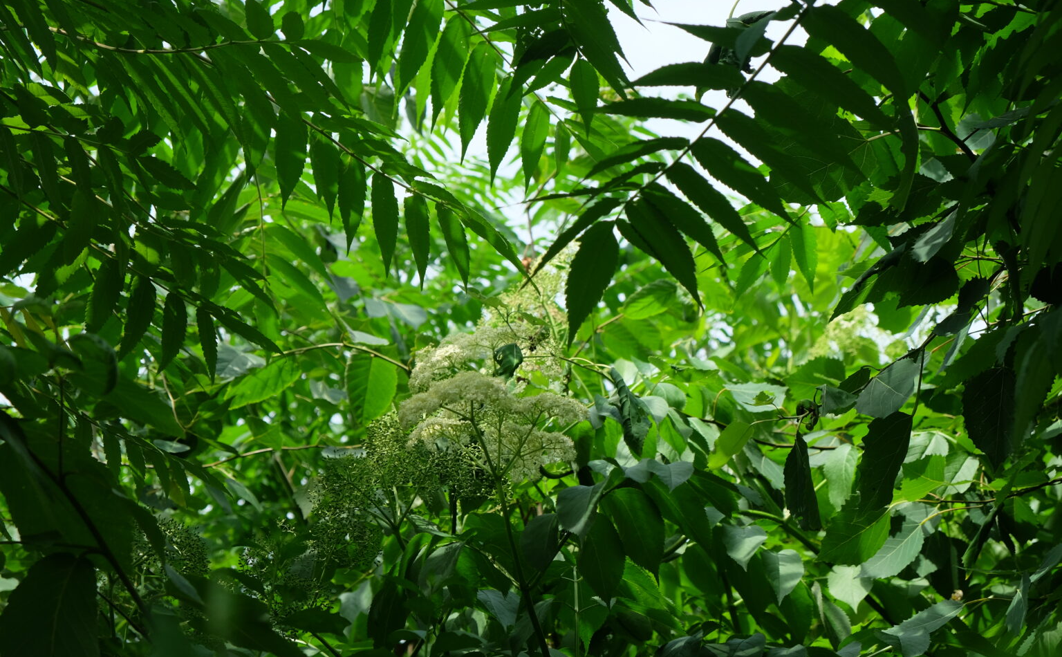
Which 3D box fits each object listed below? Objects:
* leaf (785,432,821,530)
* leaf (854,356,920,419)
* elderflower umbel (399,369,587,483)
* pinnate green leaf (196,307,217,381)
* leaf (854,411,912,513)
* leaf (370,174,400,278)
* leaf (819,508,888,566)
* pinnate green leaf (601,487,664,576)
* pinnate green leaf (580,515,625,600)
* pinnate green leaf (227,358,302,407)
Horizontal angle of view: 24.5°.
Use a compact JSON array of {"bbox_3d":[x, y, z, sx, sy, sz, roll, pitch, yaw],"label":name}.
[{"bbox_3d":[0.244,0.137,2.200,0.036,0.092,0.020,-9,0,22],"label":"leaf"},{"bbox_3d":[0.313,0.052,2.150,0.070,0.050,0.018,-37,-19,-6],"label":"leaf"},{"bbox_3d":[-0.036,0.092,2.300,0.175,0.095,0.165,0,-12,0],"label":"elderflower umbel"},{"bbox_3d":[-0.291,0.013,2.200,0.020,0.072,0.015,-8,0,-16],"label":"pinnate green leaf"},{"bbox_3d":[0.309,0.117,2.150,0.045,0.098,0.020,30,0,-3],"label":"leaf"},{"bbox_3d":[-0.134,-0.096,2.250,0.027,0.096,0.015,-2,-6,-11],"label":"leaf"},{"bbox_3d":[0.290,0.185,2.200,0.082,0.056,0.018,-35,14,-6],"label":"leaf"},{"bbox_3d":[0.094,0.188,2.250,0.050,0.098,0.020,-25,-6,2],"label":"pinnate green leaf"},{"bbox_3d":[0.065,0.208,2.220,0.042,0.086,0.020,-10,-6,1],"label":"pinnate green leaf"},{"bbox_3d":[-0.272,0.056,2.500,0.092,0.045,0.018,-33,21,-6],"label":"pinnate green leaf"}]

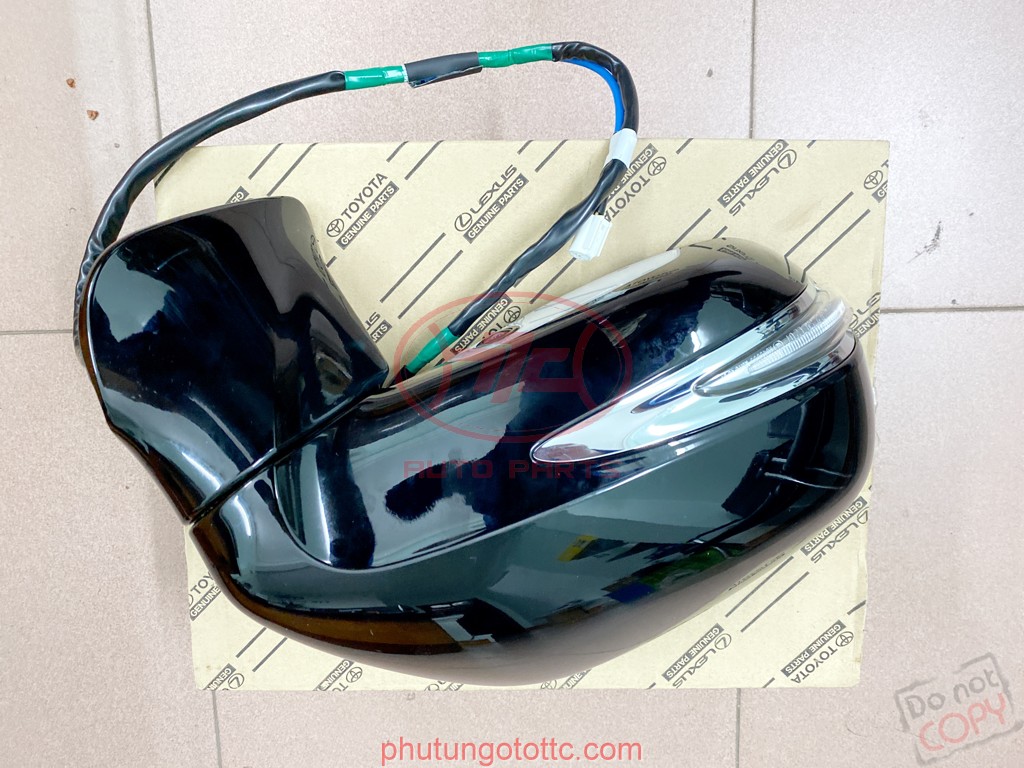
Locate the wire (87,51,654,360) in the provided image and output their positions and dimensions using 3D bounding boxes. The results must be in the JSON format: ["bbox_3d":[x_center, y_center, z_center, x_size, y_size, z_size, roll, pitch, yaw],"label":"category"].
[{"bbox_3d":[-0.089,-0.095,0.446,0.338,0.060,0.187,-4,99,-2],"label":"wire"}]

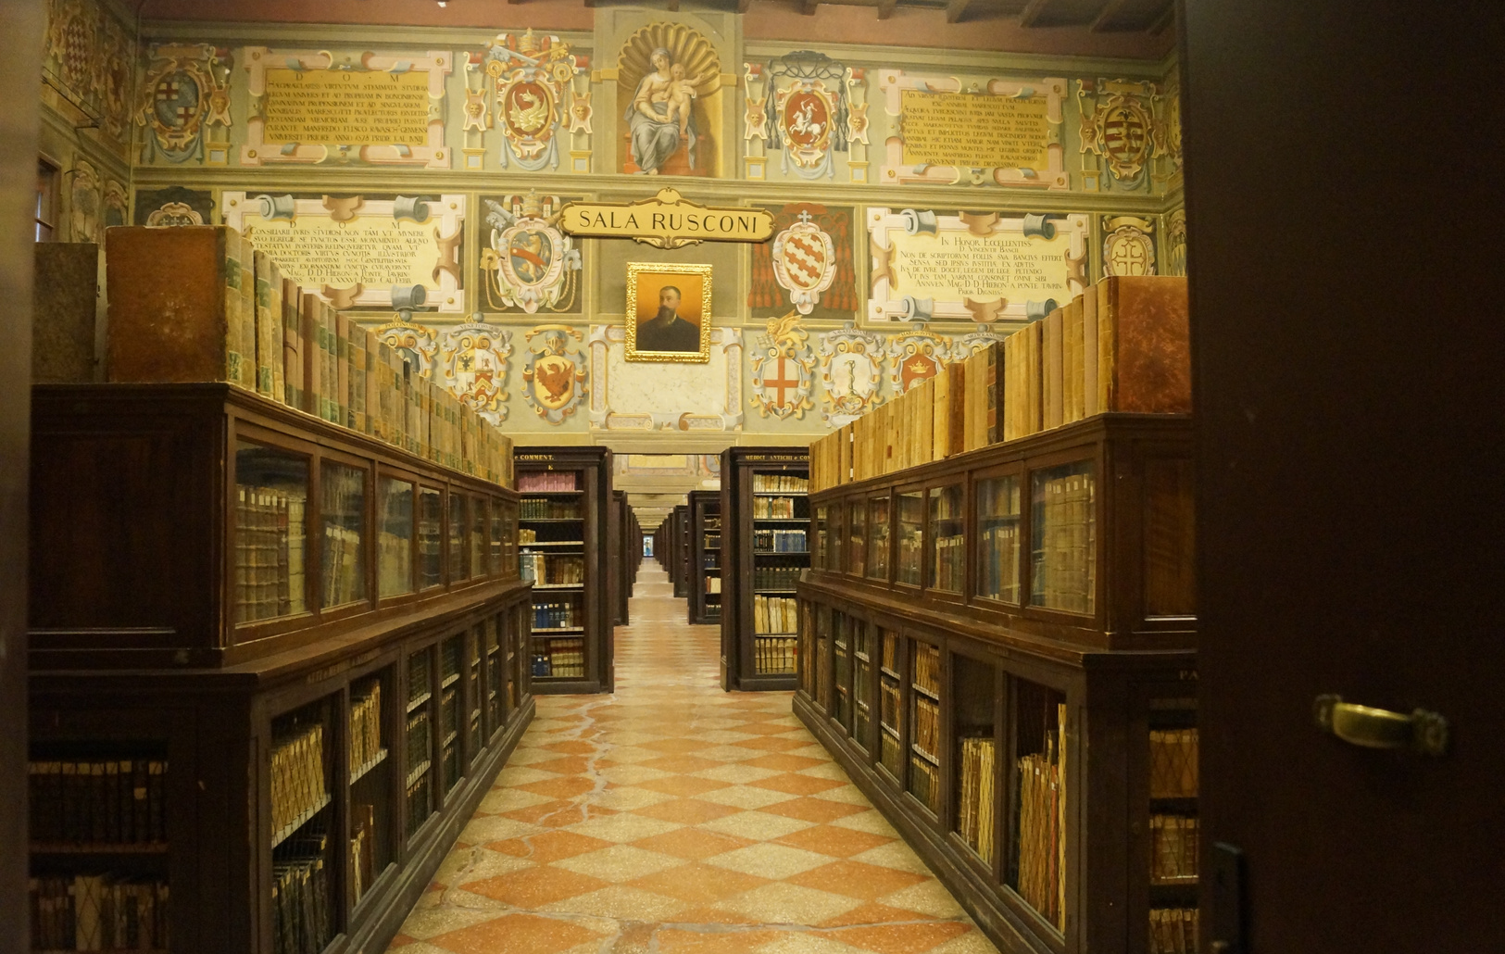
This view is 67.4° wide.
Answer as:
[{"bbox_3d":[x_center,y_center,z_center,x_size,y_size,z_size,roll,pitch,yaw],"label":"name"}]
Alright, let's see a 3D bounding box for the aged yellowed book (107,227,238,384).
[{"bbox_3d":[-1.452,-0.427,2.847,0.292,0.388,0.105,0,-3,-5],"label":"aged yellowed book"}]

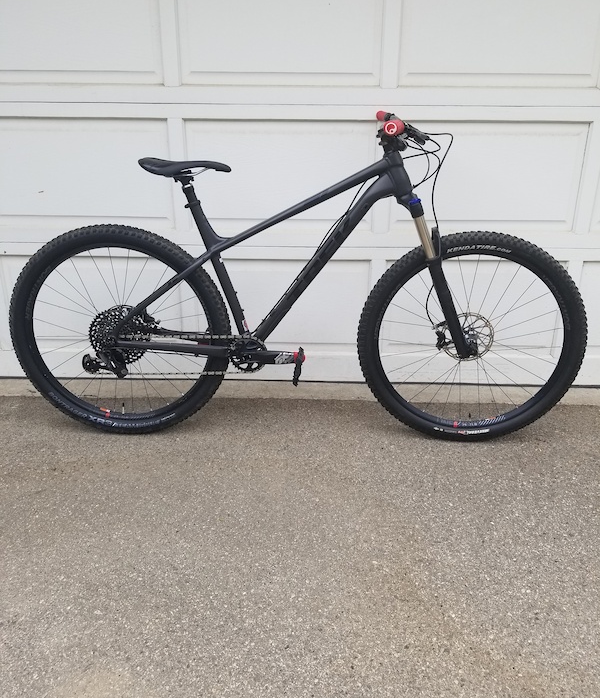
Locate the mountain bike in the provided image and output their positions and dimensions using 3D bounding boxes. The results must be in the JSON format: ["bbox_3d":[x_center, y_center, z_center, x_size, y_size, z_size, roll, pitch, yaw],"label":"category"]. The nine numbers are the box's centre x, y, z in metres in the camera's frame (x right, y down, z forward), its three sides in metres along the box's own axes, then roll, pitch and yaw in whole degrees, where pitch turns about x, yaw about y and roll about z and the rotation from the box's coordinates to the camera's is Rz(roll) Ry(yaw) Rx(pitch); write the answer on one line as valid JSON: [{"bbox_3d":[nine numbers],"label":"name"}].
[{"bbox_3d":[-0.018,-0.188,1.966,1.905,1.085,0.750,1,21,2],"label":"mountain bike"}]

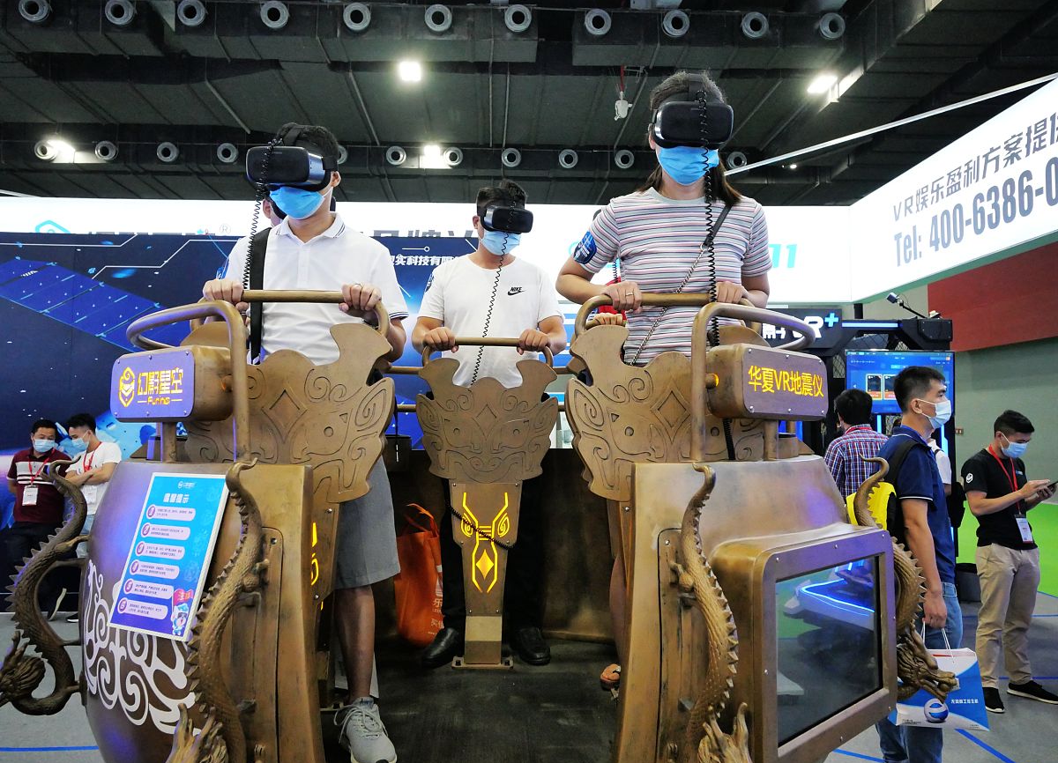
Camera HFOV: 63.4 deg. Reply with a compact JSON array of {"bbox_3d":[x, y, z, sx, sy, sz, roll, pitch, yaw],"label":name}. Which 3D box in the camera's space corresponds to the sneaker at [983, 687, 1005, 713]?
[{"bbox_3d":[2.513,1.730,4.720,0.105,0.105,0.285,0,-3,5],"label":"sneaker"}]

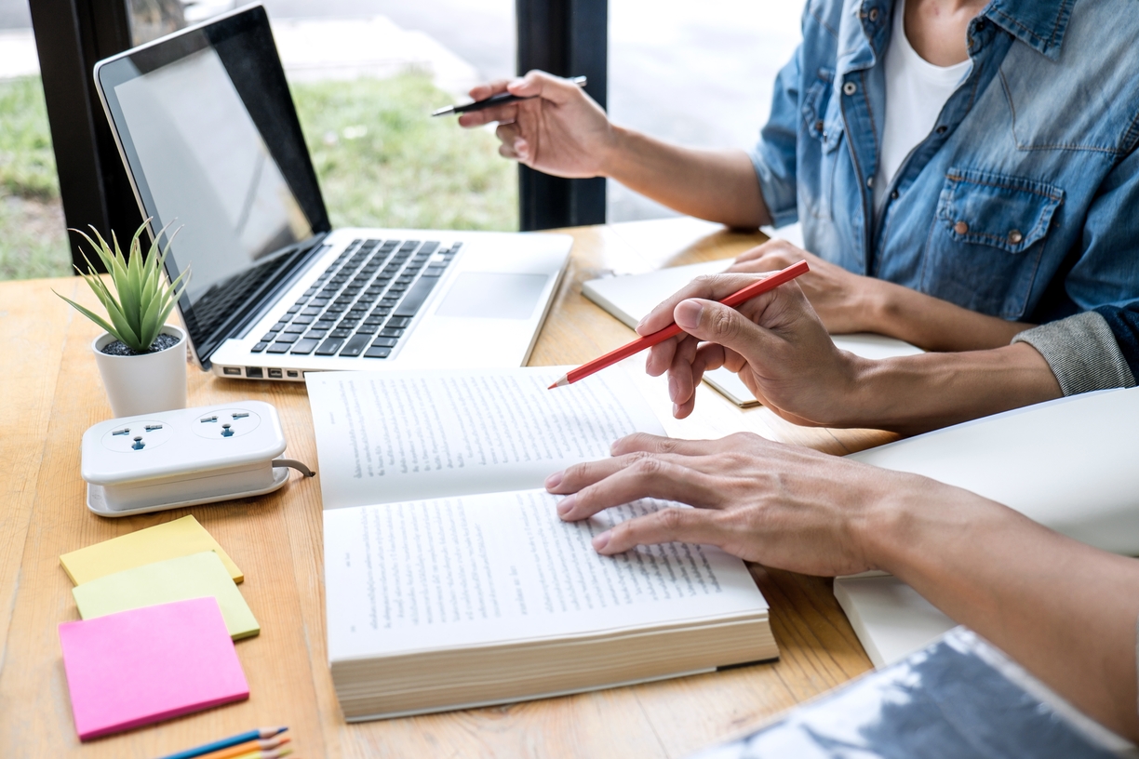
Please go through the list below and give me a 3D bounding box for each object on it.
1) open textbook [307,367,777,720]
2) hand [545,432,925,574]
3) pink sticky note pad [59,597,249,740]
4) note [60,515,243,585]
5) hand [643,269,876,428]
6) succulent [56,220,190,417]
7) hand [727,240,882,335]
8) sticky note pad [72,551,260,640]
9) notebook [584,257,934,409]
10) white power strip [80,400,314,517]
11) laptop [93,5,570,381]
[{"bbox_3d":[-0.035,0.069,0.680,0.208,0.037,0.293,-5,25,-11],"label":"open textbook"},{"bbox_3d":[0.087,0.063,0.631,0.190,0.058,0.095,6,25,14],"label":"hand"},{"bbox_3d":[-0.199,0.133,0.571,0.076,0.004,0.077,-10,31,-20],"label":"pink sticky note pad"},{"bbox_3d":[-0.225,0.102,0.646,0.075,0.004,0.076,-17,29,-32],"label":"note"},{"bbox_3d":[0.115,-0.019,0.765,0.150,0.095,0.085,4,25,9],"label":"hand"},{"bbox_3d":[-0.288,-0.036,0.788,0.092,0.140,0.088,0,24,0],"label":"succulent"},{"bbox_3d":[0.184,-0.072,0.949,0.140,0.057,0.085,14,28,29],"label":"hand"},{"bbox_3d":[-0.204,0.118,0.606,0.076,0.004,0.077,-14,31,-27],"label":"sticky note pad"},{"bbox_3d":[0.145,-0.048,0.967,0.178,0.011,0.252,-11,27,-23],"label":"notebook"},{"bbox_3d":[-0.234,0.046,0.741,0.122,0.029,0.073,-9,26,-18],"label":"white power strip"},{"bbox_3d":[-0.156,-0.161,0.956,0.282,0.228,0.325,3,25,6],"label":"laptop"}]

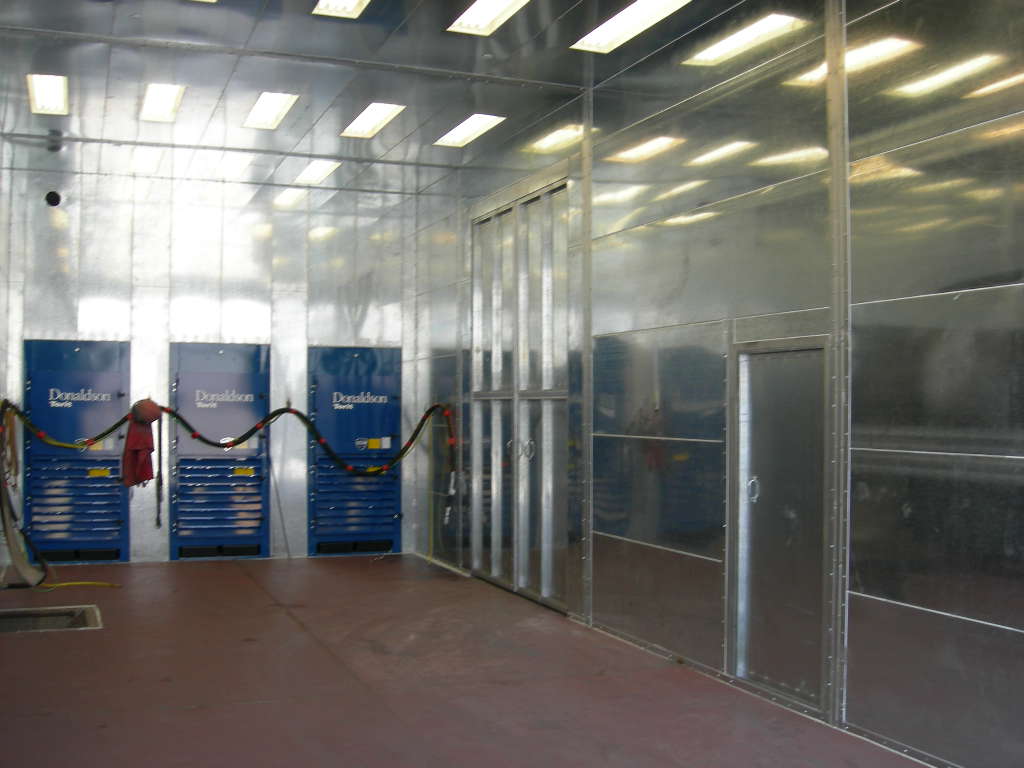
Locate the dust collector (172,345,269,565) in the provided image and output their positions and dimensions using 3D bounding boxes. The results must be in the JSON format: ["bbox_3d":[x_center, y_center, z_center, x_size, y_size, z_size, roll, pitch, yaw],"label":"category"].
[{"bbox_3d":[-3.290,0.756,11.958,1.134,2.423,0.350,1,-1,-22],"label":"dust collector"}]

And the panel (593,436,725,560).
[{"bbox_3d":[1.020,0.753,7.470,0.080,0.759,1.883,1,-1,-22],"label":"panel"}]

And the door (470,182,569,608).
[{"bbox_3d":[0.025,0.131,9.830,0.120,3.590,2.307,1,-1,-22],"label":"door"}]

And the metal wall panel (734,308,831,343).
[{"bbox_3d":[1.572,-0.332,6.105,0.080,0.151,0.933,1,-1,-22],"label":"metal wall panel"}]

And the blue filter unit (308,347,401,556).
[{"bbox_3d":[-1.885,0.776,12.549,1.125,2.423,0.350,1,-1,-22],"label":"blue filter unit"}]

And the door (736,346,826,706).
[{"bbox_3d":[1.545,0.789,6.084,0.080,2.077,0.880,1,-1,-22],"label":"door"}]

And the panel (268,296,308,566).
[{"bbox_3d":[-2.553,0.458,12.163,0.434,3.044,0.080,1,-1,-22],"label":"panel"}]

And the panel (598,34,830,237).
[{"bbox_3d":[1.208,-1.502,7.032,0.080,0.743,2.886,1,-1,-22],"label":"panel"}]

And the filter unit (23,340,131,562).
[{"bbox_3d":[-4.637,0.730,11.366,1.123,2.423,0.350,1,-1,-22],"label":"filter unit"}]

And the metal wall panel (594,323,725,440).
[{"bbox_3d":[1.023,-0.004,7.484,0.080,0.766,1.883,1,-1,-22],"label":"metal wall panel"}]

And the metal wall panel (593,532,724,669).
[{"bbox_3d":[1.014,1.484,7.456,0.080,0.729,1.883,1,-1,-22],"label":"metal wall panel"}]

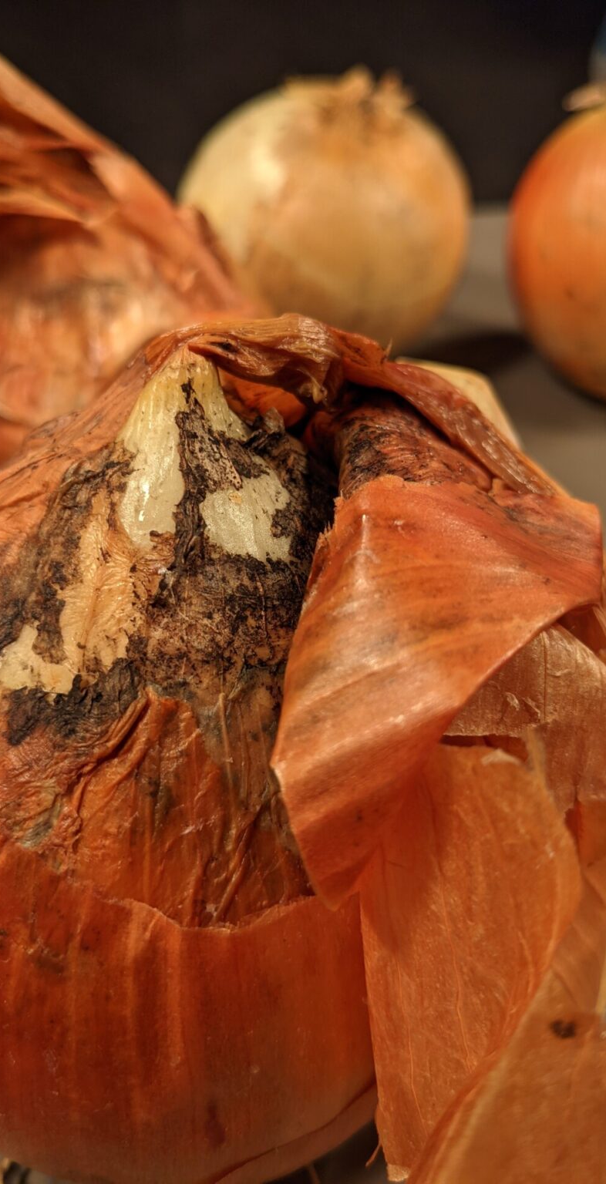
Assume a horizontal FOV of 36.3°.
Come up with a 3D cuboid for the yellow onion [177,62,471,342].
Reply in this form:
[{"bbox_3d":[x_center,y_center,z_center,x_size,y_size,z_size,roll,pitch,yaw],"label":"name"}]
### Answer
[{"bbox_3d":[0.006,-0.099,0.243,0.077,0.073,0.077,6,39,-5],"label":"yellow onion"}]

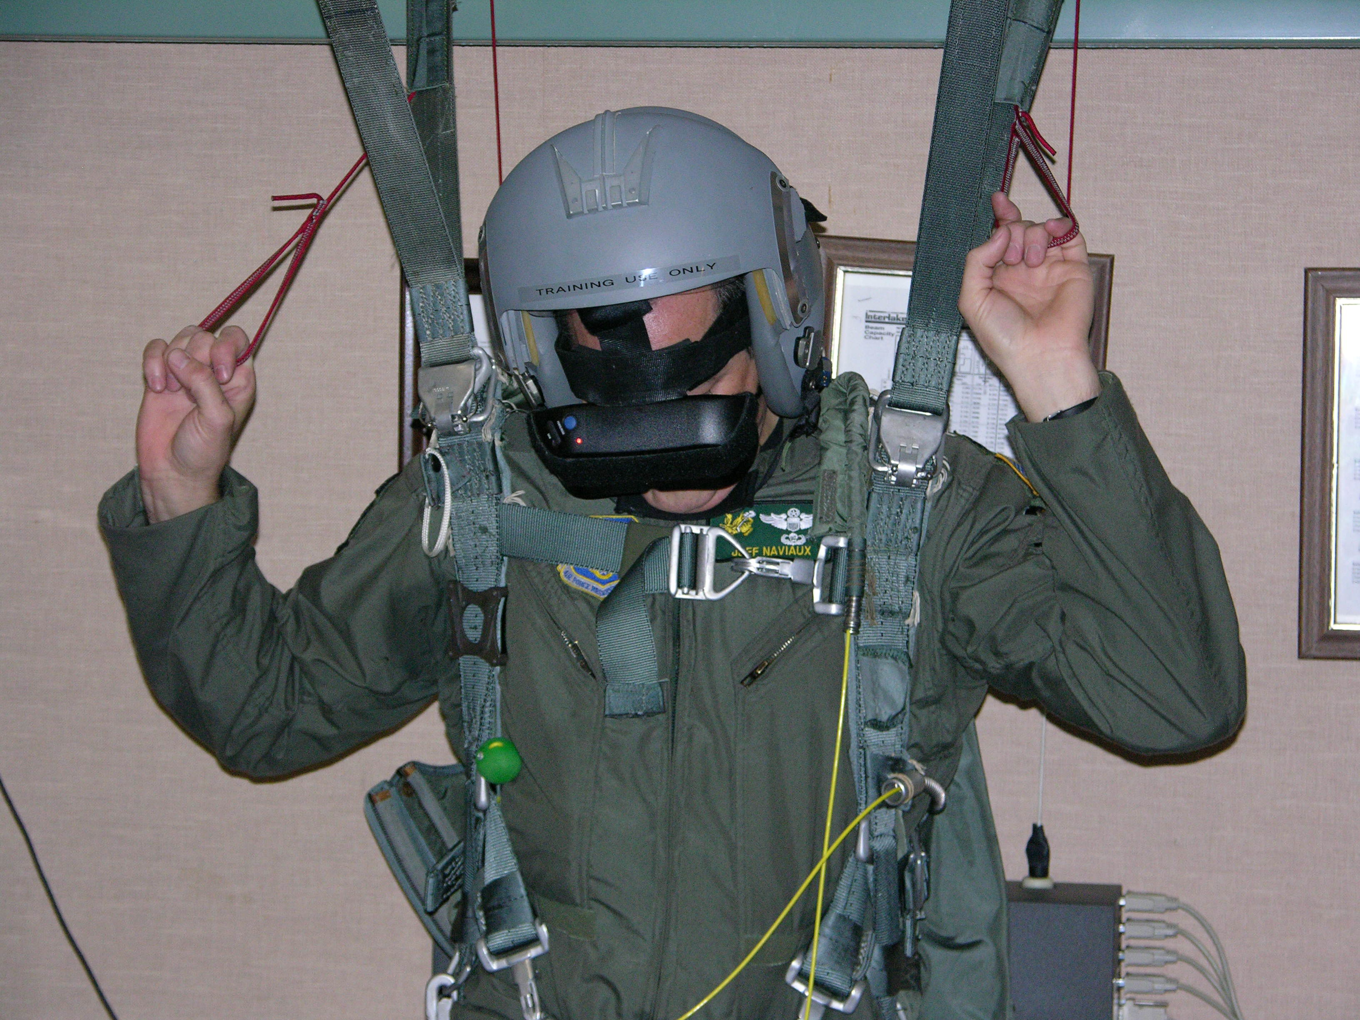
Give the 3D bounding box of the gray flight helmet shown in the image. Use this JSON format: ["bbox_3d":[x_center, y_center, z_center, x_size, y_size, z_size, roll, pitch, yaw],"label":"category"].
[{"bbox_3d":[-0.023,-0.200,3.820,0.265,0.255,0.285,-10,25,18],"label":"gray flight helmet"}]

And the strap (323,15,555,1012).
[{"bbox_3d":[-0.200,0.000,3.820,0.190,0.860,0.120,0,6,0],"label":"strap"}]

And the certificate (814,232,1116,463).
[{"bbox_3d":[0.239,-0.062,4.220,0.275,0.350,0.020,4,6,0],"label":"certificate"}]

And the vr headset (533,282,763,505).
[{"bbox_3d":[-0.027,-0.096,3.740,0.190,0.130,0.170,-10,27,18],"label":"vr headset"}]

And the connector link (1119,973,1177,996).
[{"bbox_3d":[0.420,0.425,4.220,0.052,0.016,0.031,0,6,0],"label":"connector link"}]

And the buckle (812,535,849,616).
[{"bbox_3d":[0.123,0.053,3.810,0.034,0.066,0.015,-1,6,-12],"label":"buckle"}]

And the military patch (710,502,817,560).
[{"bbox_3d":[0.074,0.017,3.840,0.102,0.052,0.004,0,-12,-7],"label":"military patch"}]

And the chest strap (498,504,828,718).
[{"bbox_3d":[-0.015,0.082,3.810,0.266,0.172,0.060,0,6,0],"label":"chest strap"}]

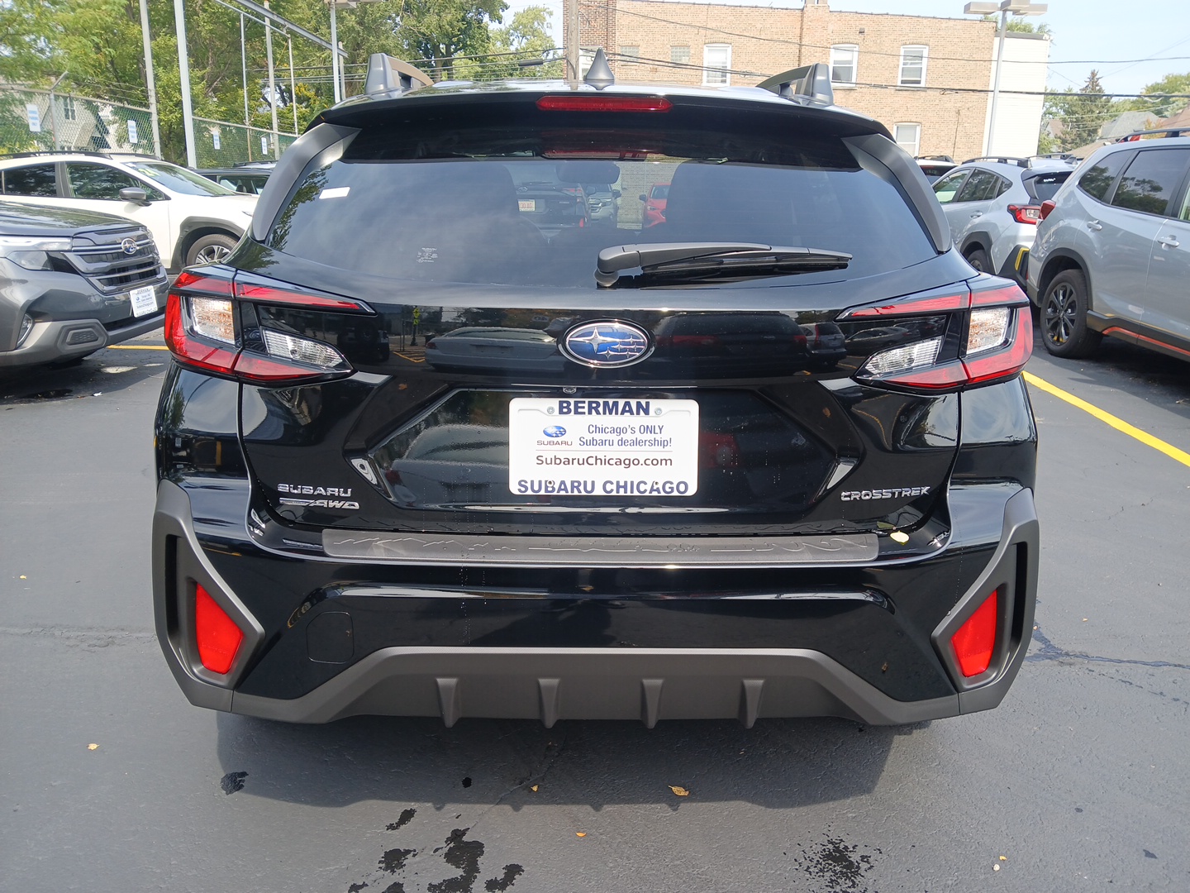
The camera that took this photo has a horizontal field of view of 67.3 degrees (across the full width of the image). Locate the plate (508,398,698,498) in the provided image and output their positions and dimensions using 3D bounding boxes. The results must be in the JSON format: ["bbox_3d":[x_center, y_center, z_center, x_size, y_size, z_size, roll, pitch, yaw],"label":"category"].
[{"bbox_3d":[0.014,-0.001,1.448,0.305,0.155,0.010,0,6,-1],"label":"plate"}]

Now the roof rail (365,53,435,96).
[{"bbox_3d":[-0.451,-0.970,2.596,0.080,0.120,1.620,0,16,-1],"label":"roof rail"}]

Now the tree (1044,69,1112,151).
[{"bbox_3d":[33.609,-20.789,62.361,4.300,9.680,4.300,0,16,-1],"label":"tree"}]

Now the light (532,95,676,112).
[{"bbox_3d":[0.016,-0.592,1.543,0.233,0.030,0.030,0,16,-1],"label":"light"}]

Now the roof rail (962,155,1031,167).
[{"bbox_3d":[4.252,-3.025,9.572,0.070,0.110,1.620,0,16,-1],"label":"roof rail"}]

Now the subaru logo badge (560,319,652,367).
[{"bbox_3d":[0.018,-0.159,1.387,0.142,0.076,0.015,0,8,-1],"label":"subaru logo badge"}]

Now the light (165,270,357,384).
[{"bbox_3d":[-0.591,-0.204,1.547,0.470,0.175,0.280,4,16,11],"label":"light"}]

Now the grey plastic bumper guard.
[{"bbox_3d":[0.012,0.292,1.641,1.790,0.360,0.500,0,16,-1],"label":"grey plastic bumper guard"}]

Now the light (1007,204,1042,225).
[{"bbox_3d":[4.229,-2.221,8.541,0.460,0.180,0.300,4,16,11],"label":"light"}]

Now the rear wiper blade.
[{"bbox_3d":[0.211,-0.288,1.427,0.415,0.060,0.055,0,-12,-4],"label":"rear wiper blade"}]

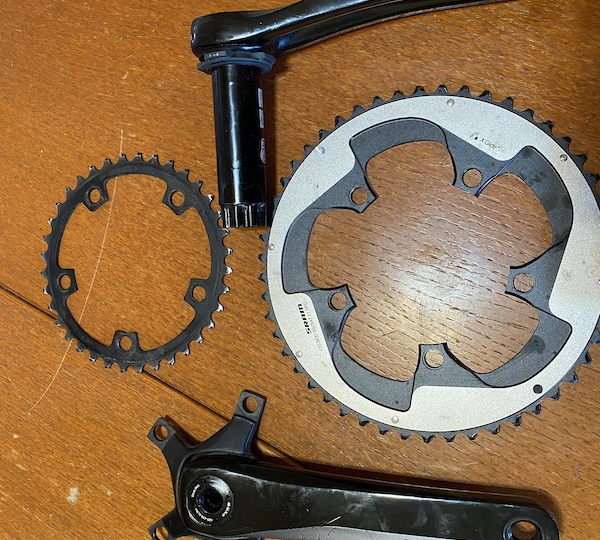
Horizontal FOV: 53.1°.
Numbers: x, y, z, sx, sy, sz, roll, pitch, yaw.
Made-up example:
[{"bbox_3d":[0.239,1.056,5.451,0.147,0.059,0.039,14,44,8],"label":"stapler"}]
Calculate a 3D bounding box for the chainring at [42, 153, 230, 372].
[{"bbox_3d":[-0.114,-0.005,0.411,0.149,0.005,0.149,0,89,17],"label":"chainring"}]

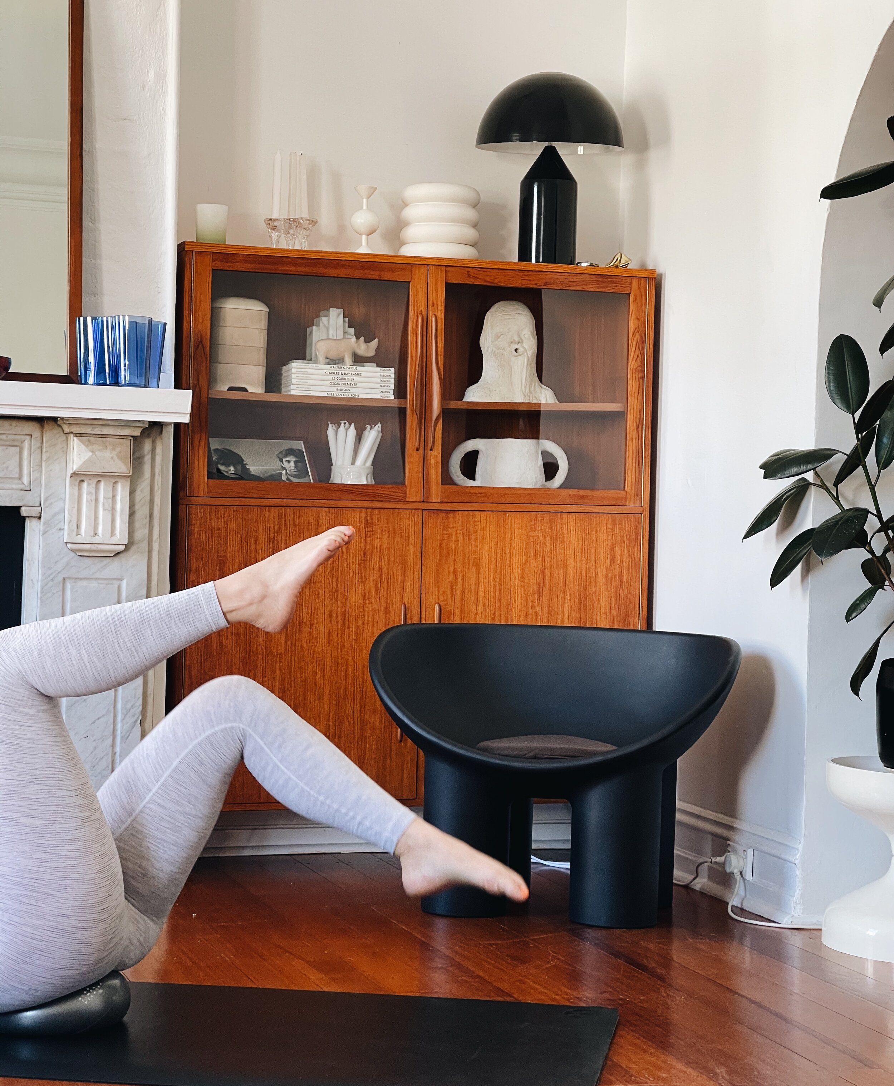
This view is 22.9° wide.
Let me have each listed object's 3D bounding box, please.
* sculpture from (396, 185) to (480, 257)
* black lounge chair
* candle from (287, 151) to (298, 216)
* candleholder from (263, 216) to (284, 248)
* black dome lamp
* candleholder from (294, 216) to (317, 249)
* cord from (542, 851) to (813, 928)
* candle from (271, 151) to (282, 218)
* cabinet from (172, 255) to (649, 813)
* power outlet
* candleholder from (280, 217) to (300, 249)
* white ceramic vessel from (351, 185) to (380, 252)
[{"bbox_3d":[-0.020,-0.799,5.538,0.200,0.205,0.200,1,2,0],"label":"sculpture"},{"bbox_3d":[0.250,0.516,5.020,0.850,0.630,0.580,2,2,12],"label":"black lounge chair"},{"bbox_3d":[-0.379,-0.879,5.420,0.023,0.168,0.023,1,1,-18],"label":"candle"},{"bbox_3d":[-0.421,-0.747,5.347,0.050,0.091,0.050,1,2,-19],"label":"candleholder"},{"bbox_3d":[0.254,-0.941,5.581,0.377,0.500,0.377,1,2,0],"label":"black dome lamp"},{"bbox_3d":[-0.346,-0.759,5.420,0.054,0.085,0.054,1,1,0],"label":"candleholder"},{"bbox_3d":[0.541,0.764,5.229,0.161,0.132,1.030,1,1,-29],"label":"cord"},{"bbox_3d":[-0.415,-0.864,5.345,0.023,0.174,0.023,1,2,-19],"label":"candle"},{"bbox_3d":[-0.125,-0.016,5.521,1.200,1.365,0.400,1,2,-19],"label":"cabinet"},{"bbox_3d":[0.669,0.729,5.051,0.025,0.074,0.117,1,1,-18],"label":"power outlet"},{"bbox_3d":[-0.385,-0.760,5.420,0.050,0.085,0.050,1,1,-18],"label":"candleholder"},{"bbox_3d":[-0.205,-0.790,5.442,0.071,0.183,0.071,1,2,0],"label":"white ceramic vessel"}]

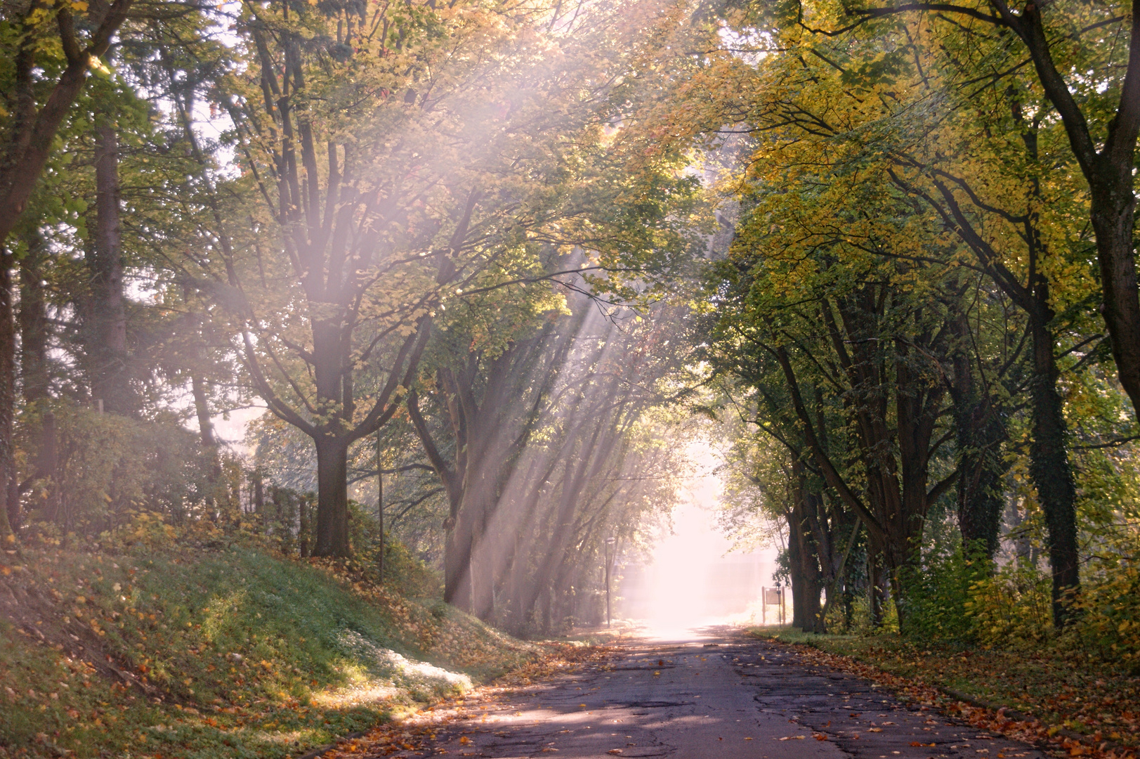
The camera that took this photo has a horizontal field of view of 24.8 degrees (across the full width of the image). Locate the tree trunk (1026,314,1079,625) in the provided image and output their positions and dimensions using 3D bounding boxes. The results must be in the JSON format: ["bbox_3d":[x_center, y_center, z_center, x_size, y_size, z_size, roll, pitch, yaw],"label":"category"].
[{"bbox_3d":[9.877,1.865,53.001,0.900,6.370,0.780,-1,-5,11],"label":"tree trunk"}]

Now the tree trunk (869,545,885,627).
[{"bbox_3d":[10.050,6.808,85.000,0.550,2.670,0.550,-1,-5,7],"label":"tree trunk"}]

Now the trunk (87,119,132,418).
[{"bbox_3d":[-8.509,-2.122,48.001,0.680,5.560,0.620,1,-5,-10],"label":"trunk"}]

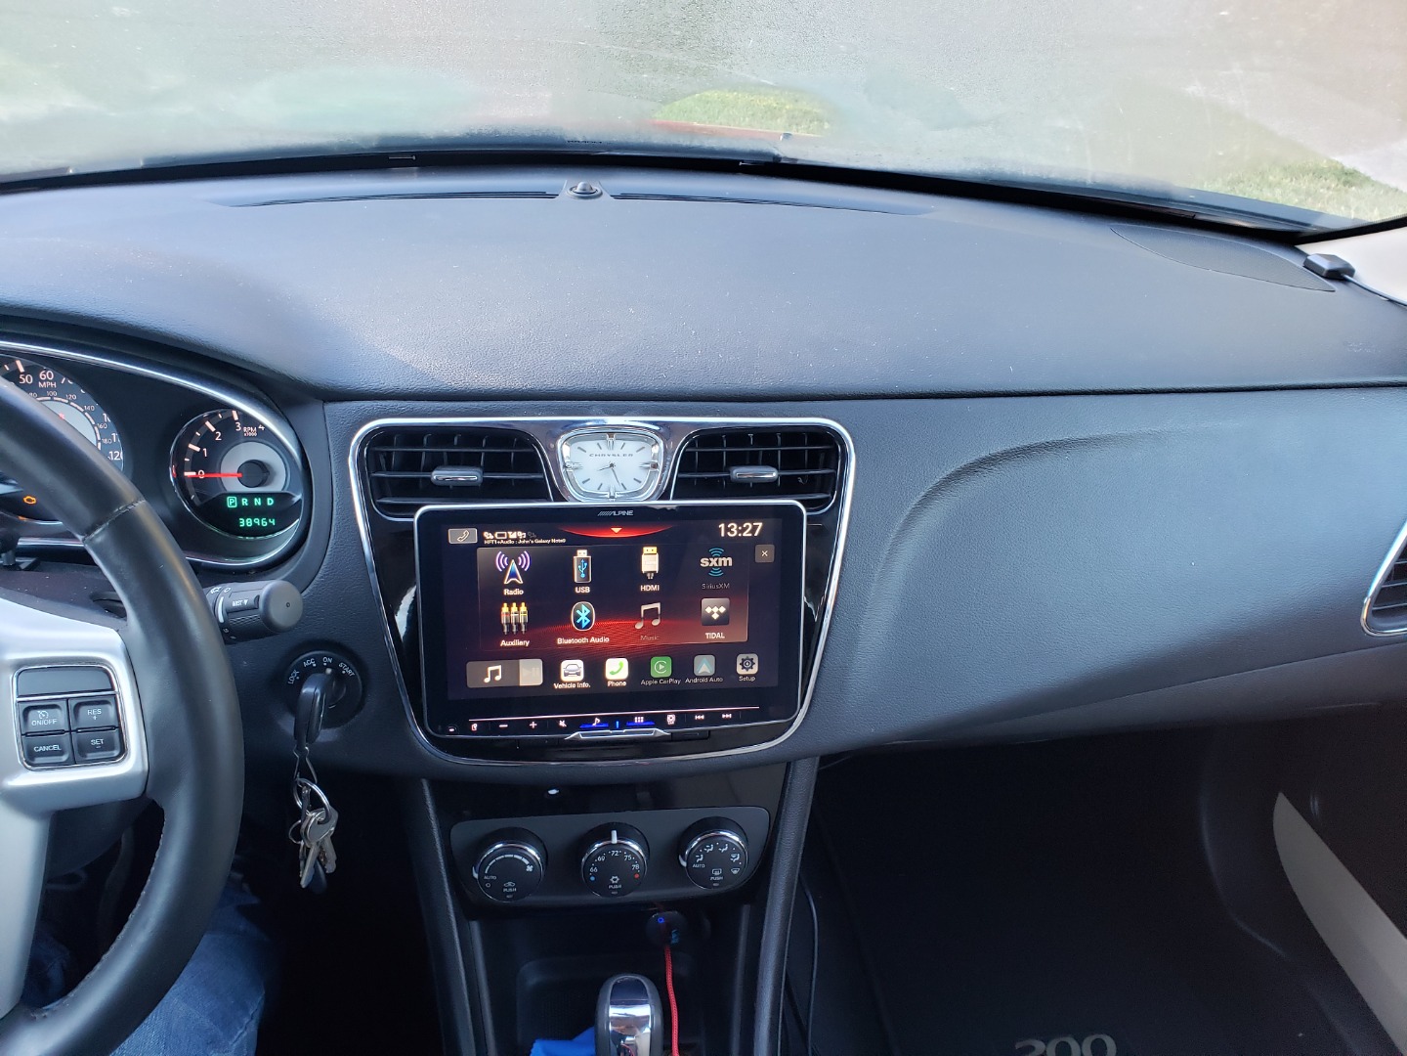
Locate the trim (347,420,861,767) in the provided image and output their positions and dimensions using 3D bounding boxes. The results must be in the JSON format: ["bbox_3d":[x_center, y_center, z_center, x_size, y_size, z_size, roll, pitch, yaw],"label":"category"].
[{"bbox_3d":[-0.058,0.046,0.671,0.305,0.241,0.035,-2,19,-6],"label":"trim"}]

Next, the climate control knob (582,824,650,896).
[{"bbox_3d":[-0.062,0.234,0.742,0.046,0.046,0.022,-2,12,-6],"label":"climate control knob"}]

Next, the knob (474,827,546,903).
[{"bbox_3d":[-0.136,0.236,0.738,0.048,0.047,0.022,-2,12,-6],"label":"knob"}]

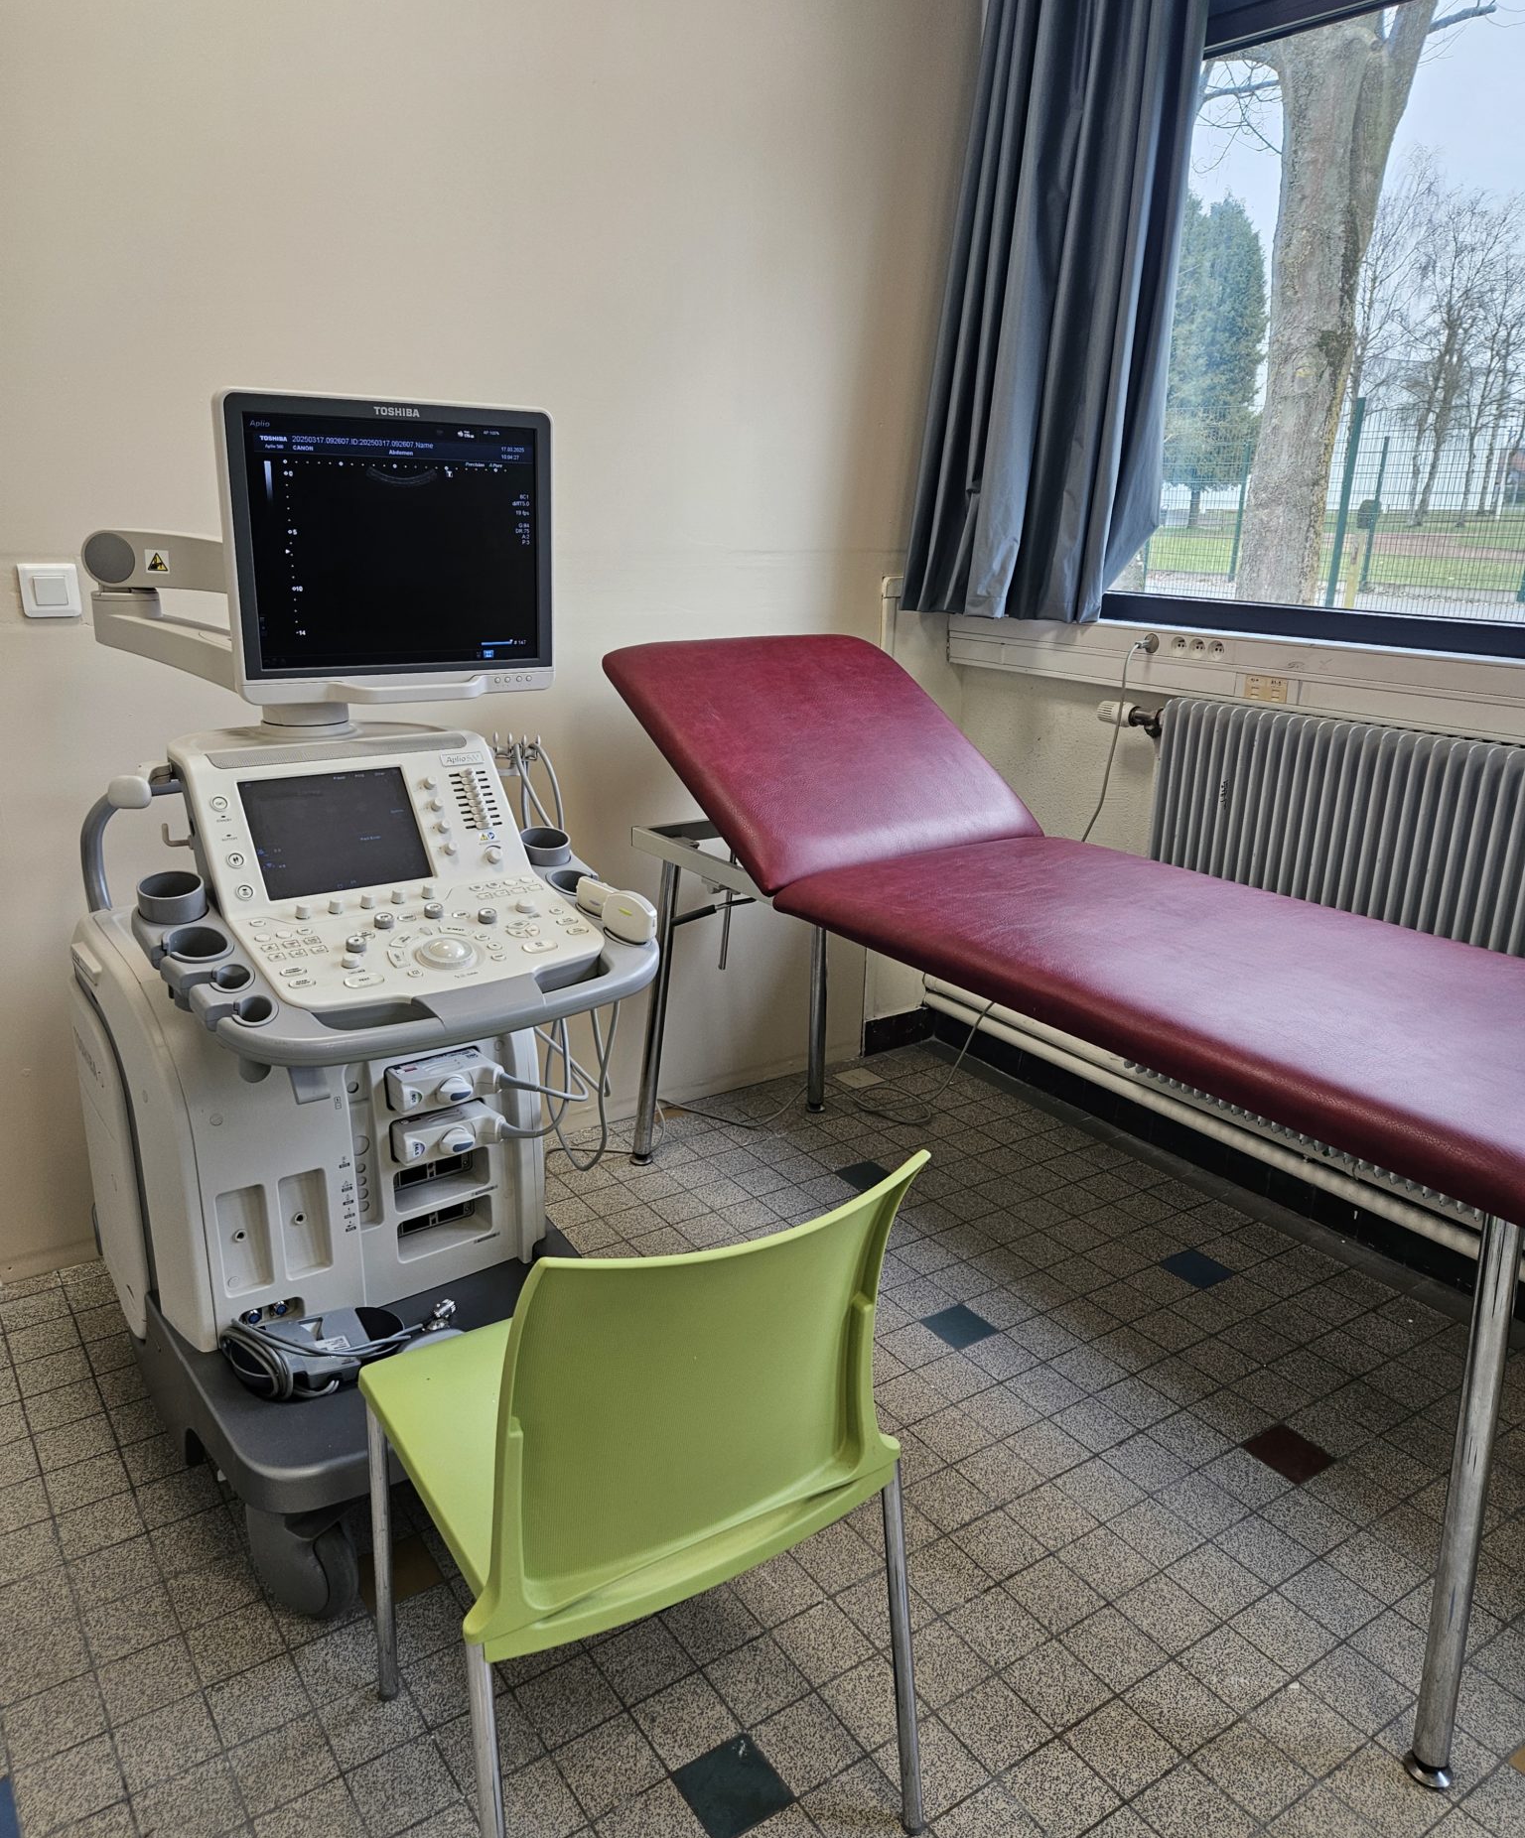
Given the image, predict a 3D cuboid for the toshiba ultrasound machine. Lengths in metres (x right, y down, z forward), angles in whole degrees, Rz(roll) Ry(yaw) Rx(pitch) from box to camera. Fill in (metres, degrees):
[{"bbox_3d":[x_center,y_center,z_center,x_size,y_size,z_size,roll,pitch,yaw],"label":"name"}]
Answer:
[{"bbox_3d":[-0.563,0.056,1.855,0.610,1.460,0.870,-11,22,-35],"label":"toshiba ultrasound machine"}]

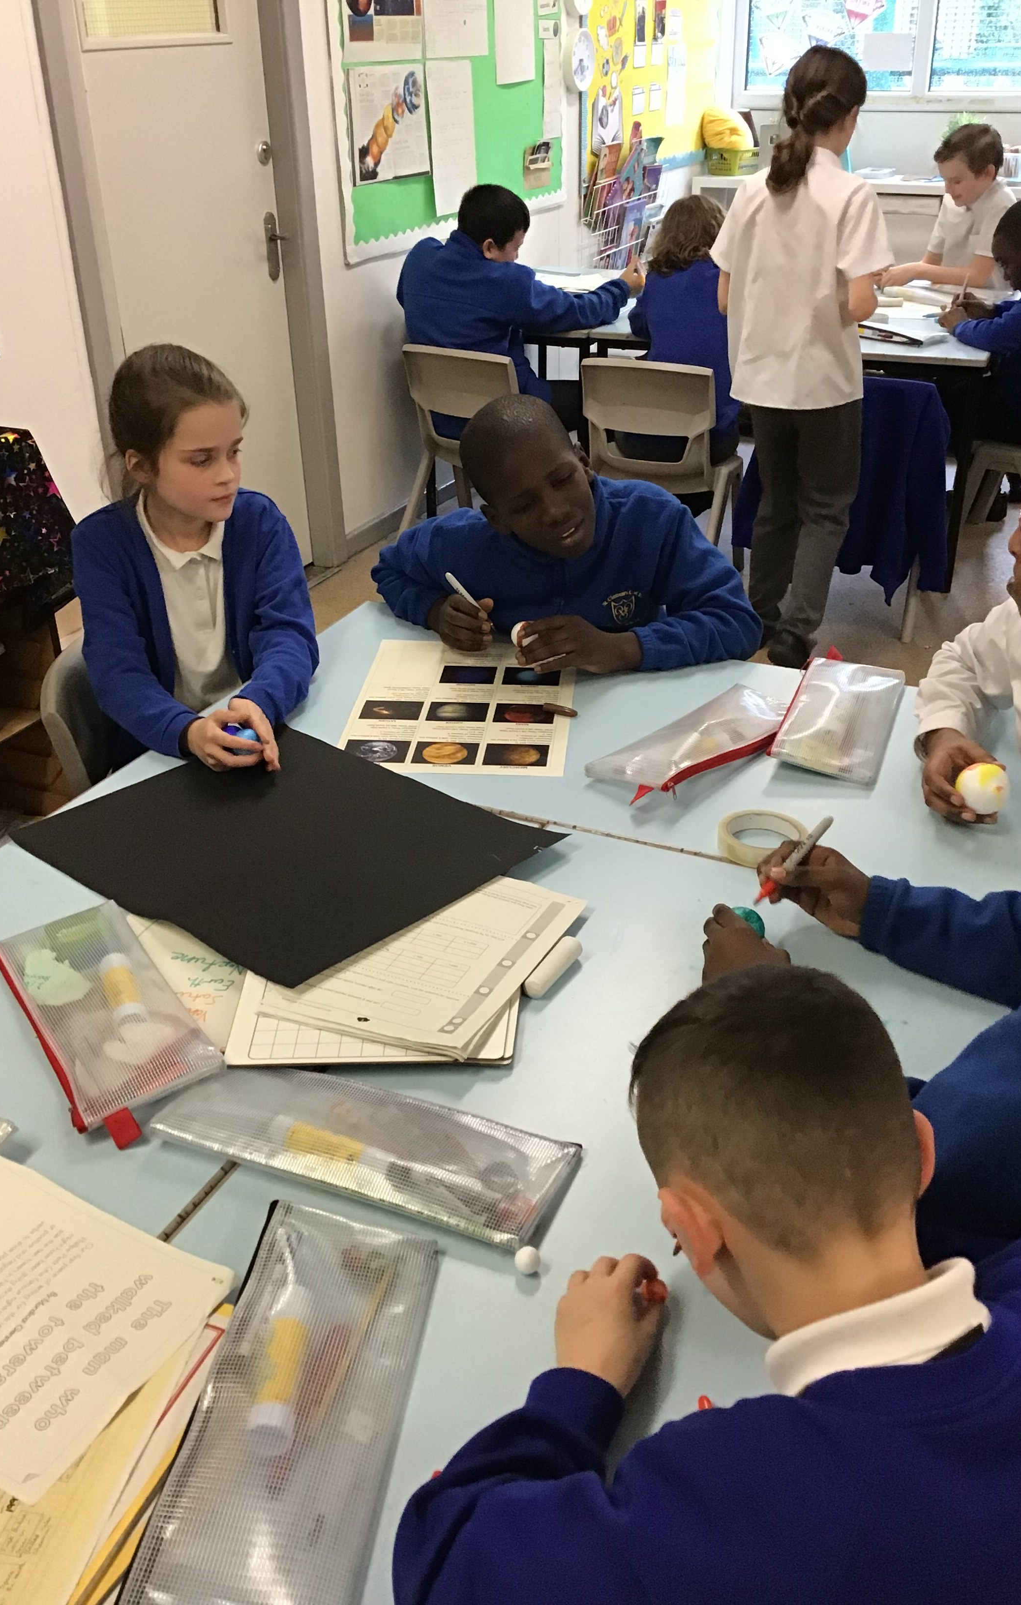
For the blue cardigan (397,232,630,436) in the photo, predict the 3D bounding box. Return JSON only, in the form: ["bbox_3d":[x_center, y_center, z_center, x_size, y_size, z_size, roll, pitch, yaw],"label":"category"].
[{"bbox_3d":[-0.005,-1.352,4.109,0.520,0.500,0.550,13,32,24],"label":"blue cardigan"}]

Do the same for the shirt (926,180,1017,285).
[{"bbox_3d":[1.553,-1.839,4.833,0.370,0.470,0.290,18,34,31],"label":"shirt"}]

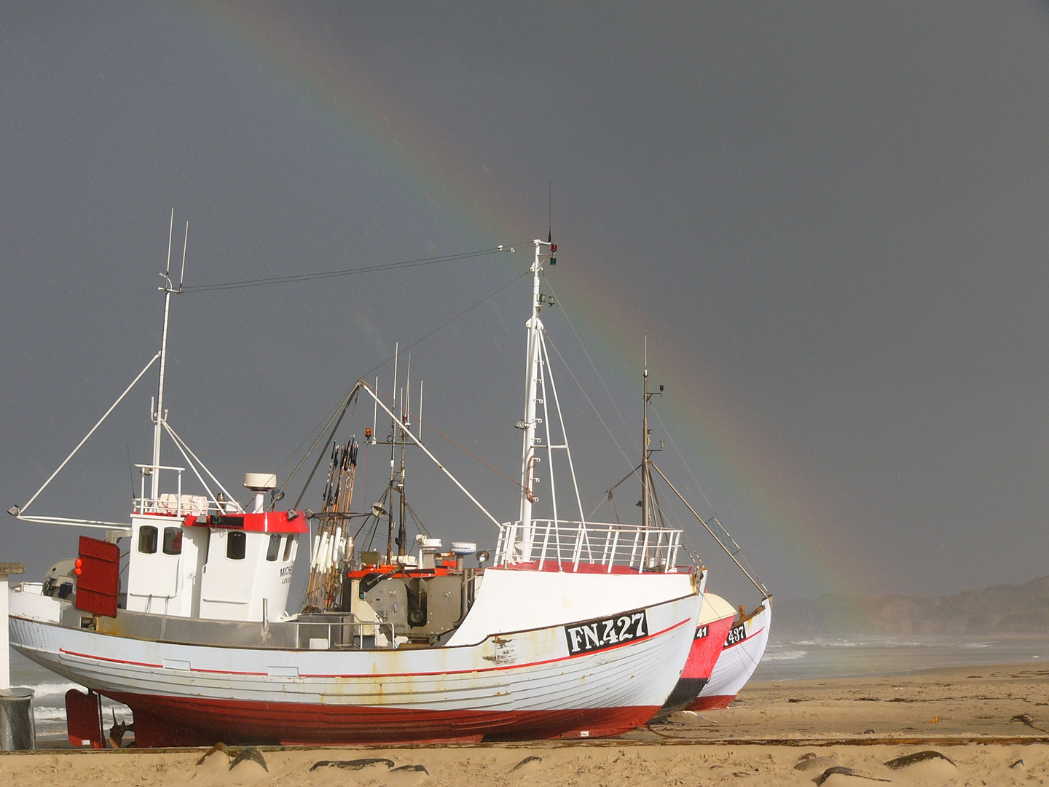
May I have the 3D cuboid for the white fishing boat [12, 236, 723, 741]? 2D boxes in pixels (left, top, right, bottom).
[{"bbox_3d":[-2.854,1.522,52.300,11.746,8.368,4.000,1,0,13],"label":"white fishing boat"}]

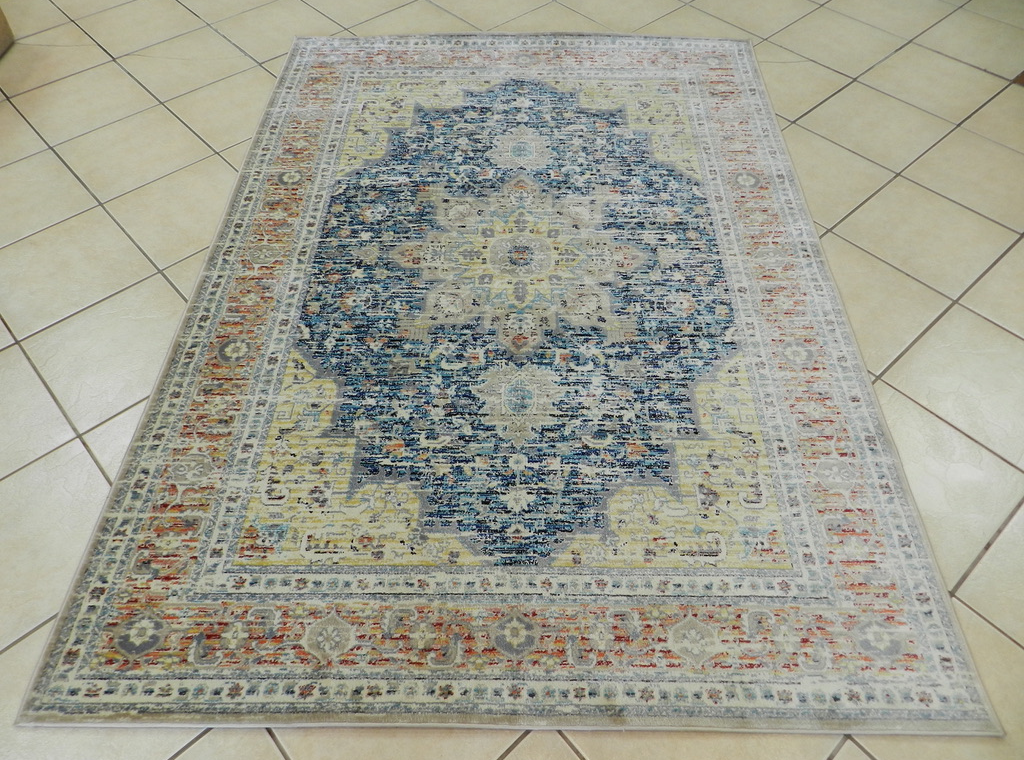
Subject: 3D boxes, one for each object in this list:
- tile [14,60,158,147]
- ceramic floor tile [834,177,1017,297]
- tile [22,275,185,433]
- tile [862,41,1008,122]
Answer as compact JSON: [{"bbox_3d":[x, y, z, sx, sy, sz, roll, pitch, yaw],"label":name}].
[{"bbox_3d":[-1.345,-0.875,2.148,0.338,0.010,0.338,-37,62,-23],"label":"tile"},{"bbox_3d":[1.084,-0.381,1.787,0.338,0.010,0.338,-37,62,-23],"label":"ceramic floor tile"},{"bbox_3d":[-0.893,-0.074,1.572,0.338,0.010,0.338,-37,62,-23],"label":"tile"},{"bbox_3d":[1.363,-0.963,2.204,0.338,0.010,0.338,-37,62,-23],"label":"tile"}]

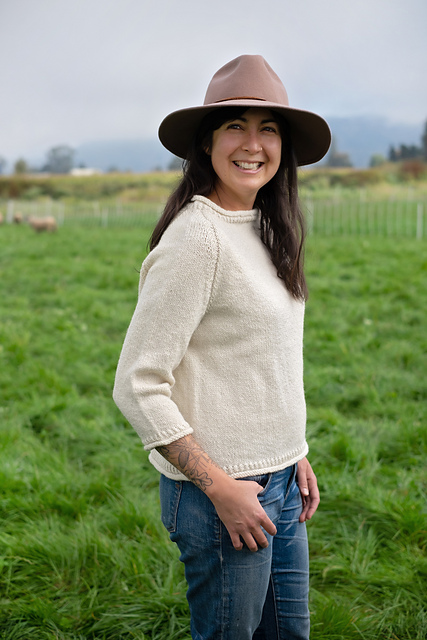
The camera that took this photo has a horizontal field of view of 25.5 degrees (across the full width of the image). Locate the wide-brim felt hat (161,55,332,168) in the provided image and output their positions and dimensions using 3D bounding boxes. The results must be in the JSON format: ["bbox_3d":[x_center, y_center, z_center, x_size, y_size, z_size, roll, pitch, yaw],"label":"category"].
[{"bbox_3d":[0.063,-0.412,1.820,0.330,0.155,0.350,3,-10,-6],"label":"wide-brim felt hat"}]

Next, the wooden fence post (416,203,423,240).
[{"bbox_3d":[4.918,-2.328,22.500,0.110,0.950,0.110,0,9,0],"label":"wooden fence post"}]

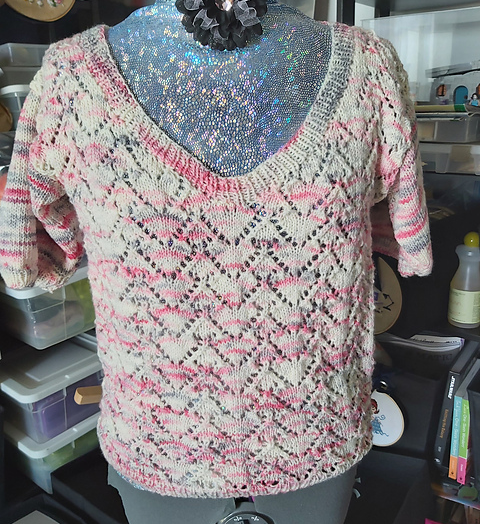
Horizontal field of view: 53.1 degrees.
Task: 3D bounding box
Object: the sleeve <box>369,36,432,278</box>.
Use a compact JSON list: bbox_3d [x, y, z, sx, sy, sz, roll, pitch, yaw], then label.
[{"bbox_3d":[0.202,-0.132,0.605,0.095,0.275,0.135,-2,17,0],"label":"sleeve"}]

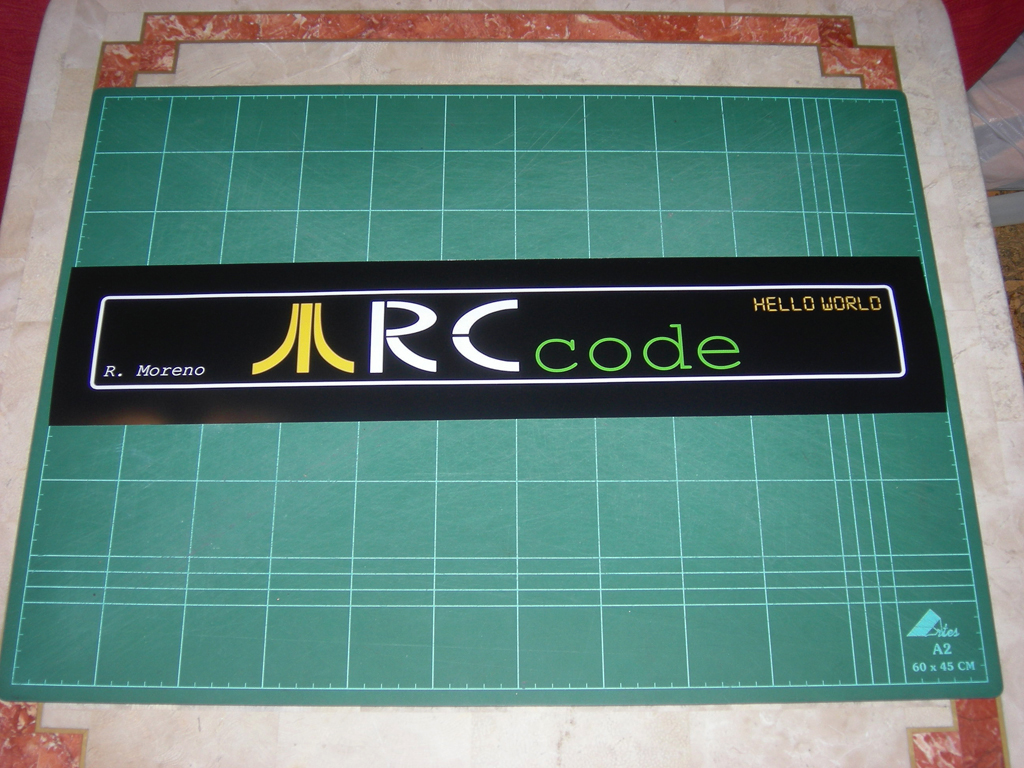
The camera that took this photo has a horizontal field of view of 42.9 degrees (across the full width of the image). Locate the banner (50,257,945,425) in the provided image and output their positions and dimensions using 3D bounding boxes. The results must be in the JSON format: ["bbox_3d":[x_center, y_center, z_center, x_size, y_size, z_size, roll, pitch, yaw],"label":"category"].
[{"bbox_3d":[-0.009,-0.031,0.855,0.583,0.005,0.119,-1,64,-1],"label":"banner"}]

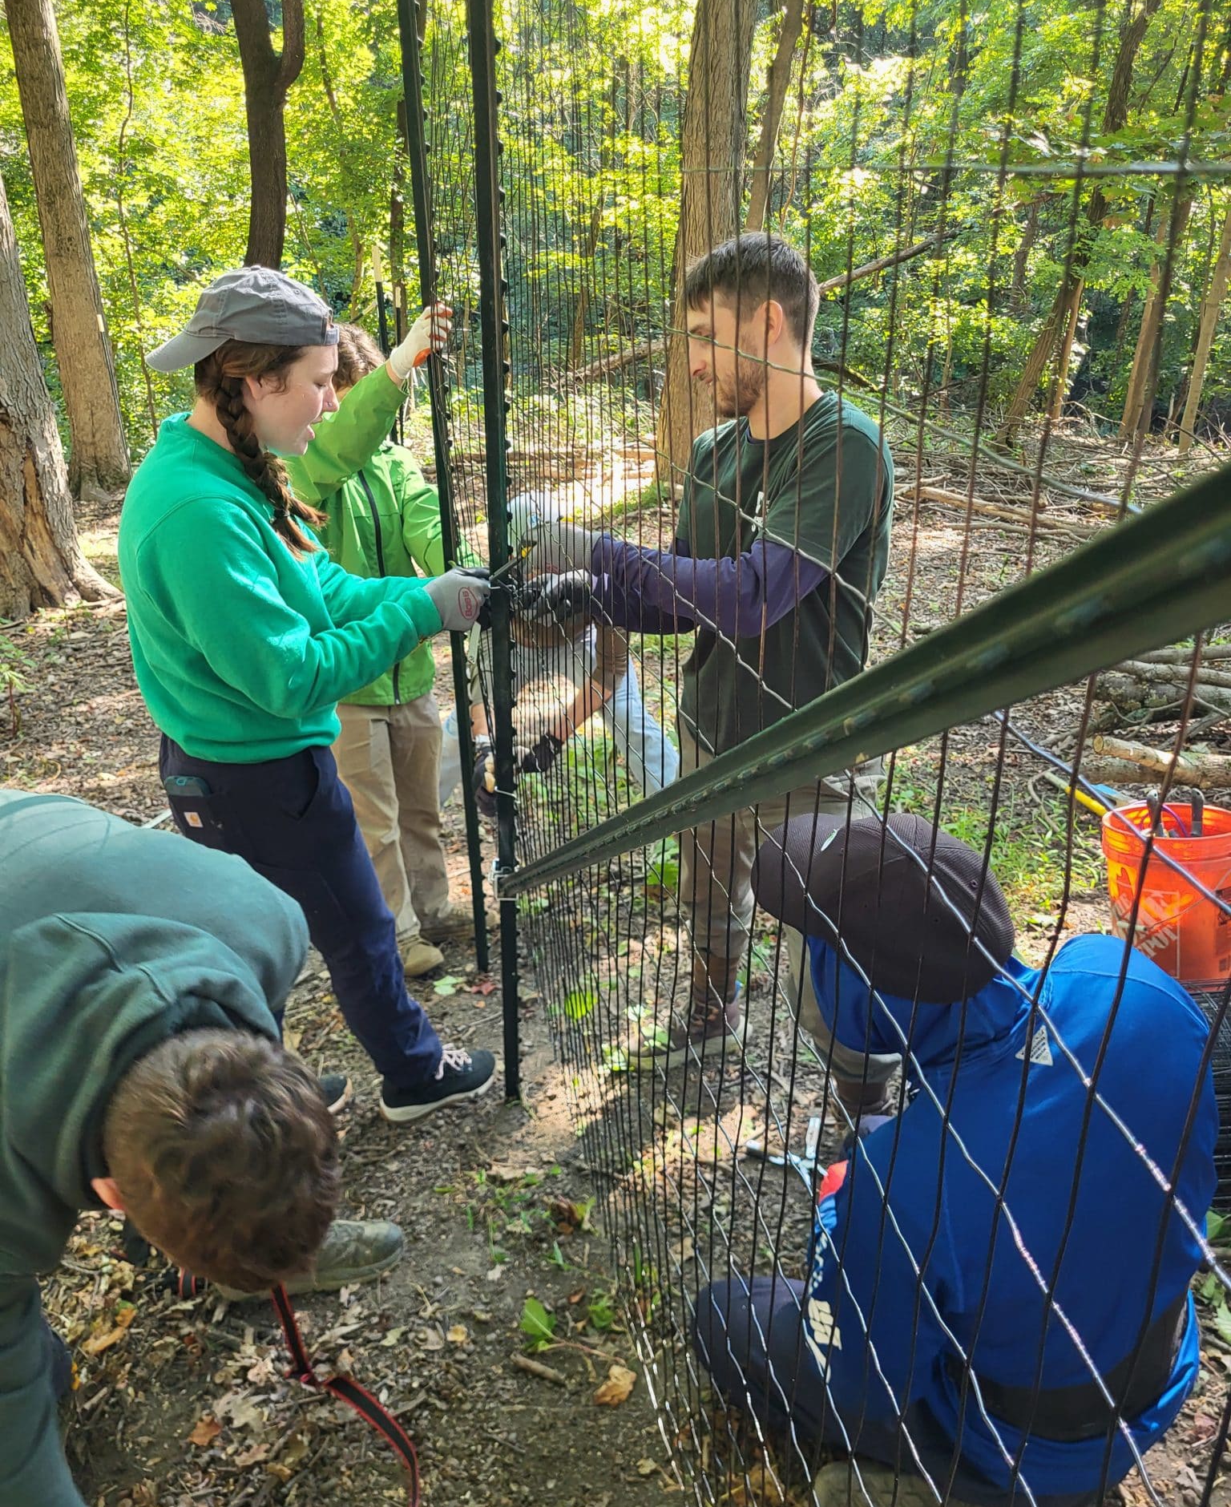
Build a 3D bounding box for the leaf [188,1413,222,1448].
[{"bbox_3d":[-0.616,1.018,1.853,0.046,0.018,0.046,-15,30,-29],"label":"leaf"}]

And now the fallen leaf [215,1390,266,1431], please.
[{"bbox_3d":[-0.573,1.003,1.884,0.080,0.018,0.068,5,26,9],"label":"fallen leaf"}]

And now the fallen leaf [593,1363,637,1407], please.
[{"bbox_3d":[-0.001,0.987,1.921,0.048,0.025,0.079,21,33,36],"label":"fallen leaf"}]

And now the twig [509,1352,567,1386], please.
[{"bbox_3d":[-0.123,0.972,1.948,0.098,0.020,0.020,12,28,23],"label":"twig"}]

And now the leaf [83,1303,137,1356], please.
[{"bbox_3d":[-0.823,0.940,2.006,0.042,0.020,0.097,13,29,25],"label":"leaf"}]

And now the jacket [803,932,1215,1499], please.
[{"bbox_3d":[0.528,0.579,1.610,0.460,0.640,0.510,4,24,36],"label":"jacket"}]

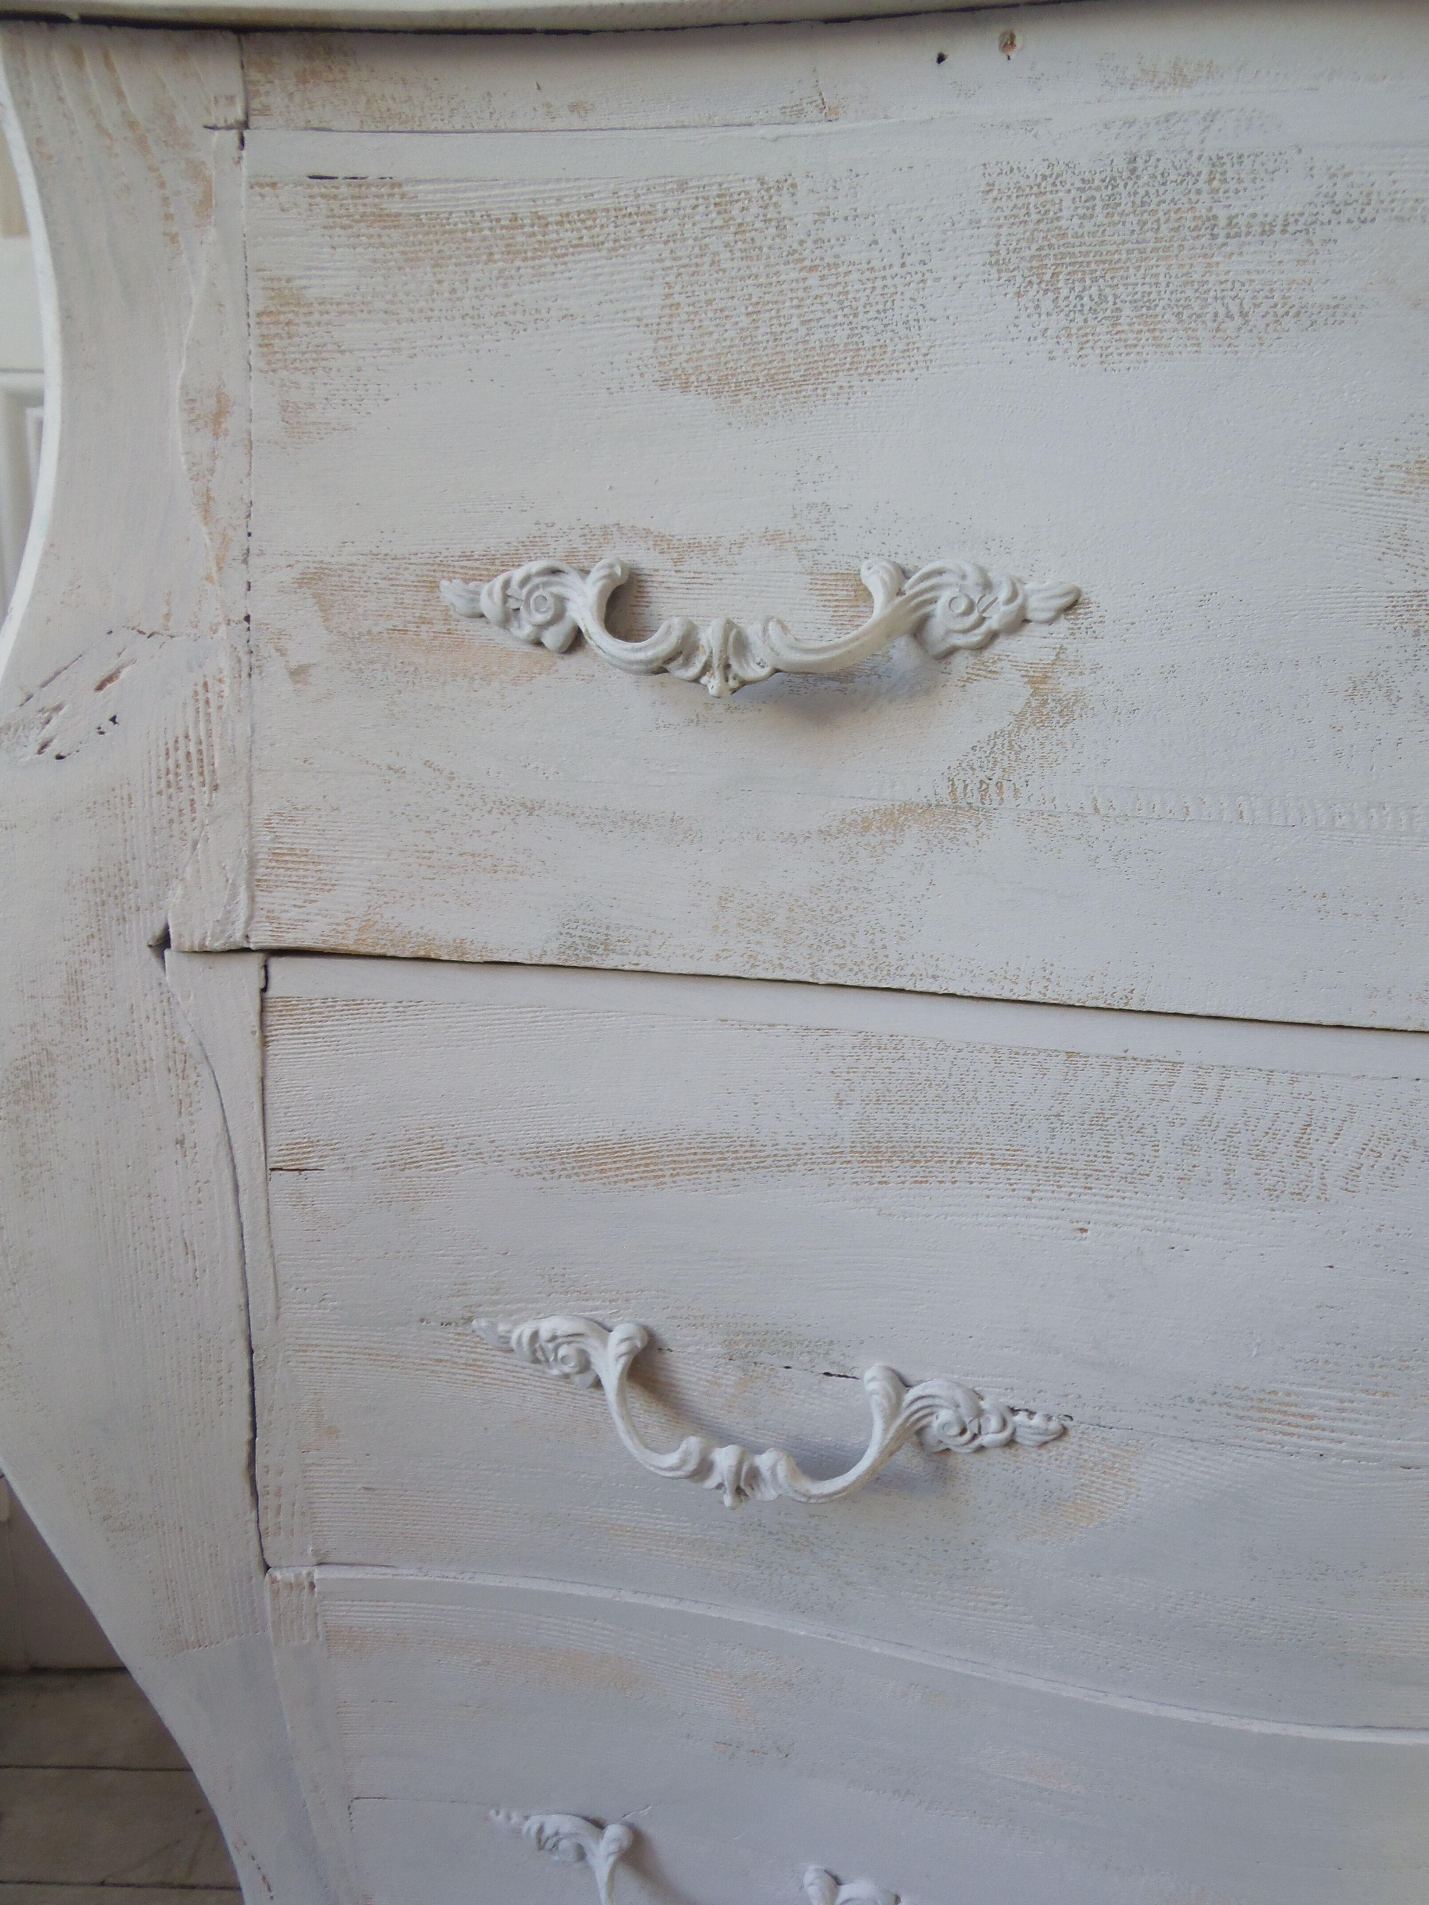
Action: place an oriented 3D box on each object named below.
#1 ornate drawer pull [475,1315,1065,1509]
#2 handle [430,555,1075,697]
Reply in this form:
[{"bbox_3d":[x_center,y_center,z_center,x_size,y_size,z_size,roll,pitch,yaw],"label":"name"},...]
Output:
[{"bbox_3d":[0.007,0.125,0.347,0.164,0.035,0.025,5,18,16],"label":"ornate drawer pull"},{"bbox_3d":[0.004,-0.080,0.322,0.164,0.035,0.025,4,10,14],"label":"handle"}]

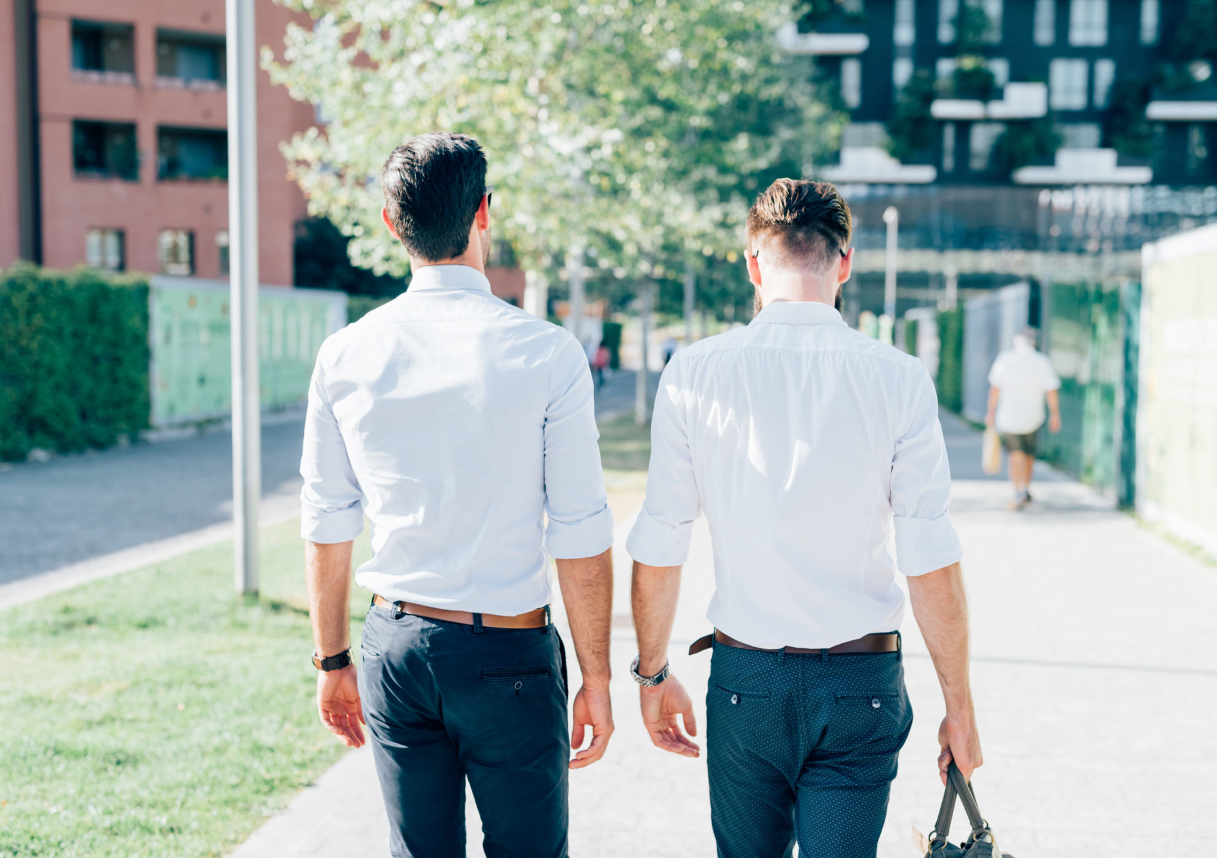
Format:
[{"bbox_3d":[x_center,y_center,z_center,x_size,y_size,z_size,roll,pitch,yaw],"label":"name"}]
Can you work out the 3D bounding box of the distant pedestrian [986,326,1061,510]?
[{"bbox_3d":[3.953,-0.110,17.000,0.670,1.730,0.420,1,3,7],"label":"distant pedestrian"}]

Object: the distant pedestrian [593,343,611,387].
[{"bbox_3d":[-0.244,-2.215,62.000,0.520,1.620,0.380,1,3,8],"label":"distant pedestrian"}]

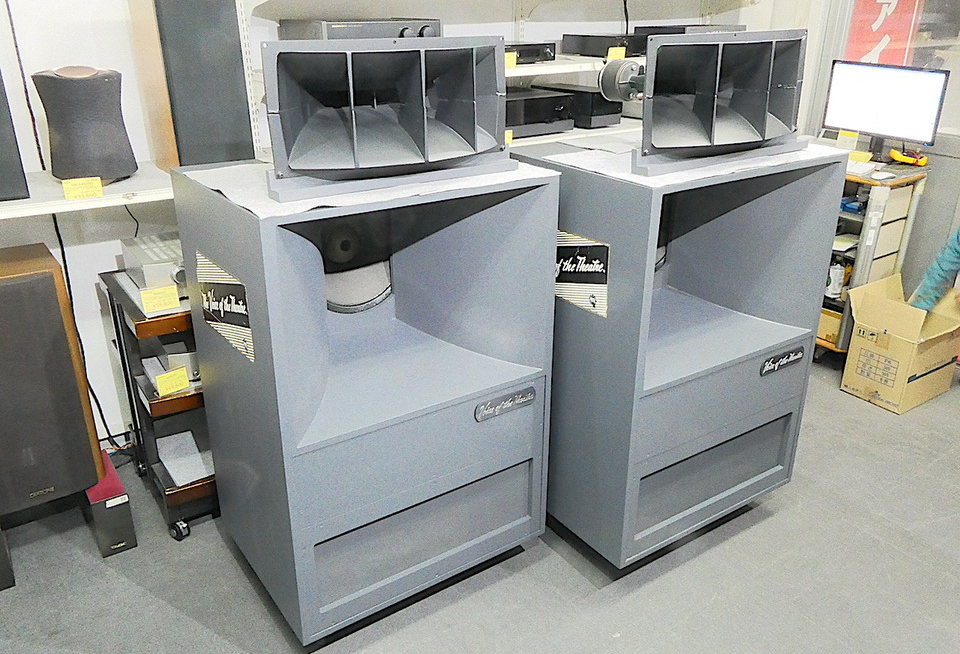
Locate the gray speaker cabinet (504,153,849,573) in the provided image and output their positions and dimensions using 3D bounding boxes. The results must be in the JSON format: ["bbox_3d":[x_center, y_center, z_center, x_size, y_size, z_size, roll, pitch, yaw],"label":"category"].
[{"bbox_3d":[0.535,0.006,2.244,0.760,1.067,0.620,-14,26,-31],"label":"gray speaker cabinet"}]

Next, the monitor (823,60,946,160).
[{"bbox_3d":[1.847,-0.994,3.327,0.180,0.420,0.525,-15,26,-32],"label":"monitor"}]

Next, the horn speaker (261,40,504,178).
[{"bbox_3d":[-0.286,-0.546,1.720,0.595,0.268,0.520,-15,27,-33],"label":"horn speaker"}]

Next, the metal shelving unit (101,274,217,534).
[{"bbox_3d":[-0.866,0.198,2.320,0.440,0.725,0.500,-15,26,-32],"label":"metal shelving unit"}]

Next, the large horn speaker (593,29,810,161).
[{"bbox_3d":[0.530,-0.654,1.967,0.595,0.268,0.520,-14,26,-31],"label":"large horn speaker"}]

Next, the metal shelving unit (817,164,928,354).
[{"bbox_3d":[1.632,-0.325,3.419,0.440,0.840,0.600,-15,26,-32],"label":"metal shelving unit"}]

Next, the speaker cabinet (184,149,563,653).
[{"bbox_3d":[-0.294,0.111,1.986,0.760,1.067,0.620,-15,27,-33],"label":"speaker cabinet"}]

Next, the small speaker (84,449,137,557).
[{"bbox_3d":[-1.148,0.532,2.212,0.092,0.186,0.300,-15,26,-32],"label":"small speaker"}]

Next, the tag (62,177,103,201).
[{"bbox_3d":[-1.072,-0.376,1.951,0.089,0.058,0.005,-15,26,-32],"label":"tag"}]

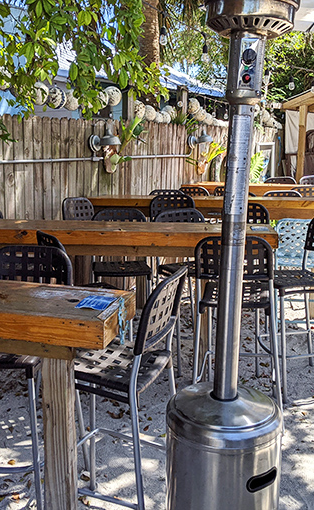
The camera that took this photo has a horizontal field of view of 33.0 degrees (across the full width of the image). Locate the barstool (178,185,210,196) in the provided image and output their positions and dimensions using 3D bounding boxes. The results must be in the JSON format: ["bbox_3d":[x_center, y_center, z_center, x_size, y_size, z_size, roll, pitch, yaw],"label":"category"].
[{"bbox_3d":[0.489,-0.223,6.038,0.465,1.130,0.500,6,14,24],"label":"barstool"}]

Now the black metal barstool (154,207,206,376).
[{"bbox_3d":[0.283,0.264,3.865,0.465,1.130,0.500,-8,15,-32],"label":"black metal barstool"}]

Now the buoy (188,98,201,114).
[{"bbox_3d":[0.477,-1.890,6.750,0.190,0.190,0.180,0,13,0],"label":"buoy"}]

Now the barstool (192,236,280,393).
[{"bbox_3d":[0.476,0.402,3.070,0.520,1.120,0.490,2,12,11],"label":"barstool"}]

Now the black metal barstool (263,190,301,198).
[{"bbox_3d":[1.279,-0.030,5.210,0.465,1.130,0.500,-1,13,-8],"label":"black metal barstool"}]

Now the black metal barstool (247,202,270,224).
[{"bbox_3d":[0.757,0.067,4.758,0.465,1.130,0.500,2,13,5],"label":"black metal barstool"}]

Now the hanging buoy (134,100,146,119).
[{"bbox_3d":[-0.206,-1.600,5.852,0.190,0.200,0.165,7,14,33],"label":"hanging buoy"}]

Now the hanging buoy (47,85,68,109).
[{"bbox_3d":[-0.905,-1.431,4.820,0.190,0.200,0.165,7,14,33],"label":"hanging buoy"}]

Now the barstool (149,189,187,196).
[{"bbox_3d":[0.078,-0.089,5.434,0.530,1.120,0.490,2,12,11],"label":"barstool"}]

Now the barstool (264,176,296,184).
[{"bbox_3d":[1.616,-0.418,6.950,0.530,1.120,0.490,2,12,10],"label":"barstool"}]

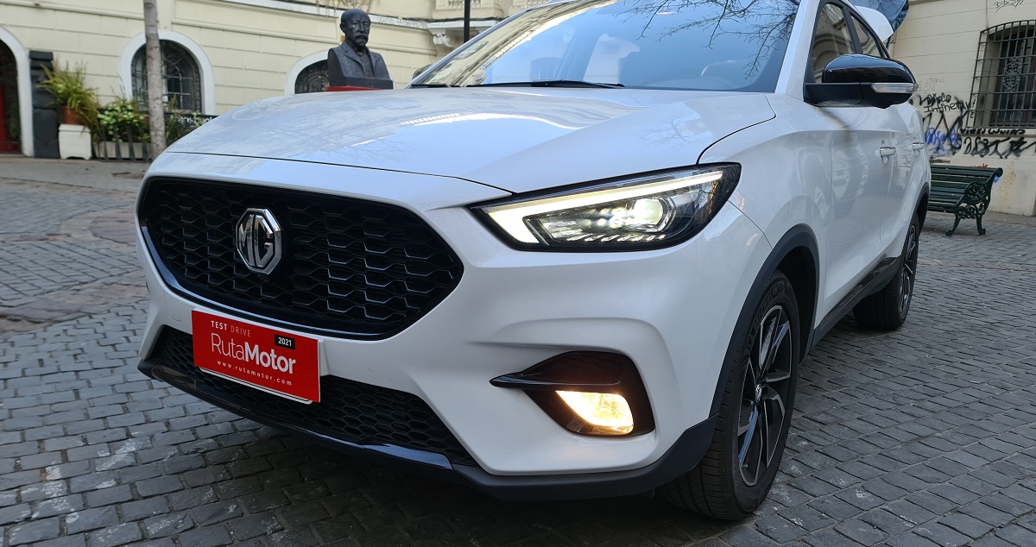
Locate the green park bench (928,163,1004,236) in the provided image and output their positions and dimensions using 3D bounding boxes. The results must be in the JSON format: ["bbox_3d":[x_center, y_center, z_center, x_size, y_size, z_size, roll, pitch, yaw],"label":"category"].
[{"bbox_3d":[5.292,-1.027,9.855,0.800,0.830,1.600,-2,12,-23],"label":"green park bench"}]

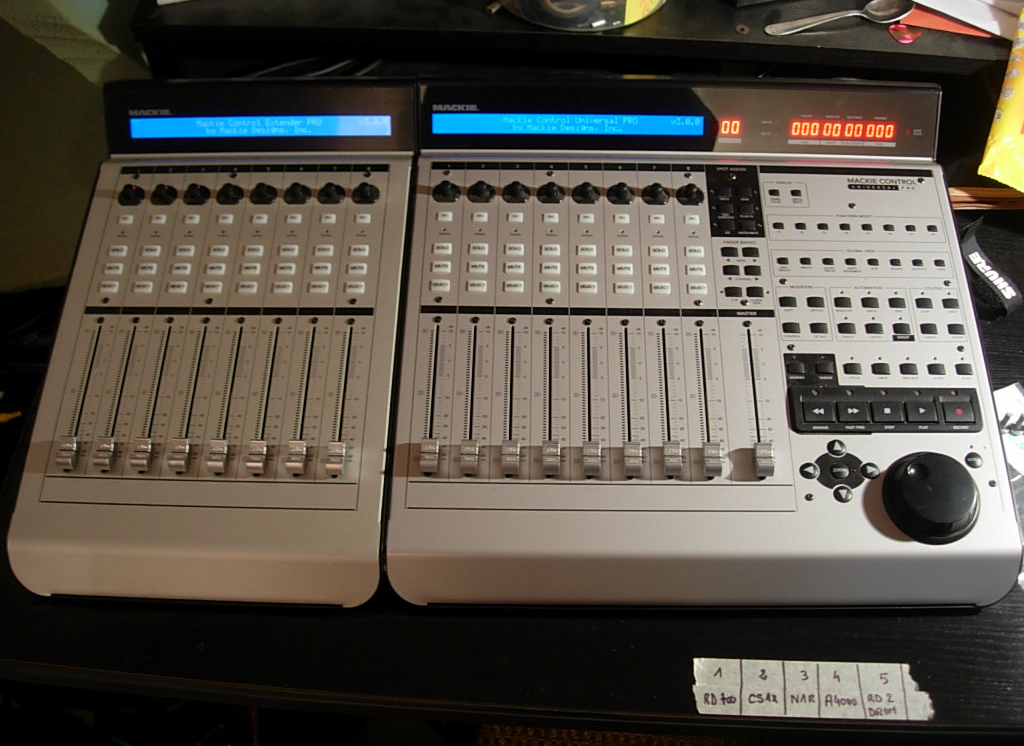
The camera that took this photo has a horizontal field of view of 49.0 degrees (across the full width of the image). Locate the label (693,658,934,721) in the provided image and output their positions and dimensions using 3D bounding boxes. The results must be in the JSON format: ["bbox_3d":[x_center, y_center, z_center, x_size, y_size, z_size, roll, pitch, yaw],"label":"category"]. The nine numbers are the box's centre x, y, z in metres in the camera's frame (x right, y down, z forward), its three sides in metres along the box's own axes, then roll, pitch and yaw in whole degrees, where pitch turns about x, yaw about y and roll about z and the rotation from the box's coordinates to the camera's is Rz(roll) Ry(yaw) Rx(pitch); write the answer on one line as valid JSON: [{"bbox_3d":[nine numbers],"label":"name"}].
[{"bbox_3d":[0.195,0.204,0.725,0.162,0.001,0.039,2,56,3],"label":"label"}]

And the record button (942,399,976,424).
[{"bbox_3d":[0.310,0.027,0.779,0.022,0.006,0.015,1,60,1],"label":"record button"}]

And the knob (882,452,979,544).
[{"bbox_3d":[0.279,0.079,0.745,0.066,0.020,0.066,1,60,1],"label":"knob"}]

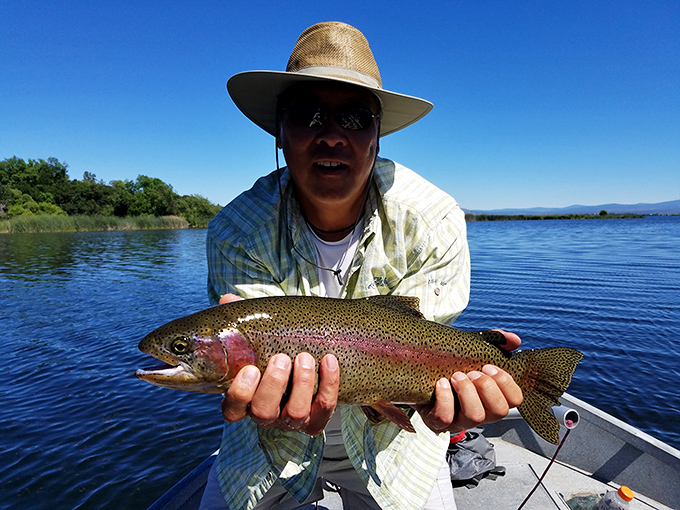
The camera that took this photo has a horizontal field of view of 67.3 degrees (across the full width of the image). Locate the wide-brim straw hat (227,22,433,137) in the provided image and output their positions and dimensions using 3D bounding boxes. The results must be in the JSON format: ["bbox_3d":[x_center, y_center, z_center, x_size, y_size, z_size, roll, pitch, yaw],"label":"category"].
[{"bbox_3d":[-0.011,-0.298,0.862,0.345,0.145,0.370,5,-2,-6],"label":"wide-brim straw hat"}]

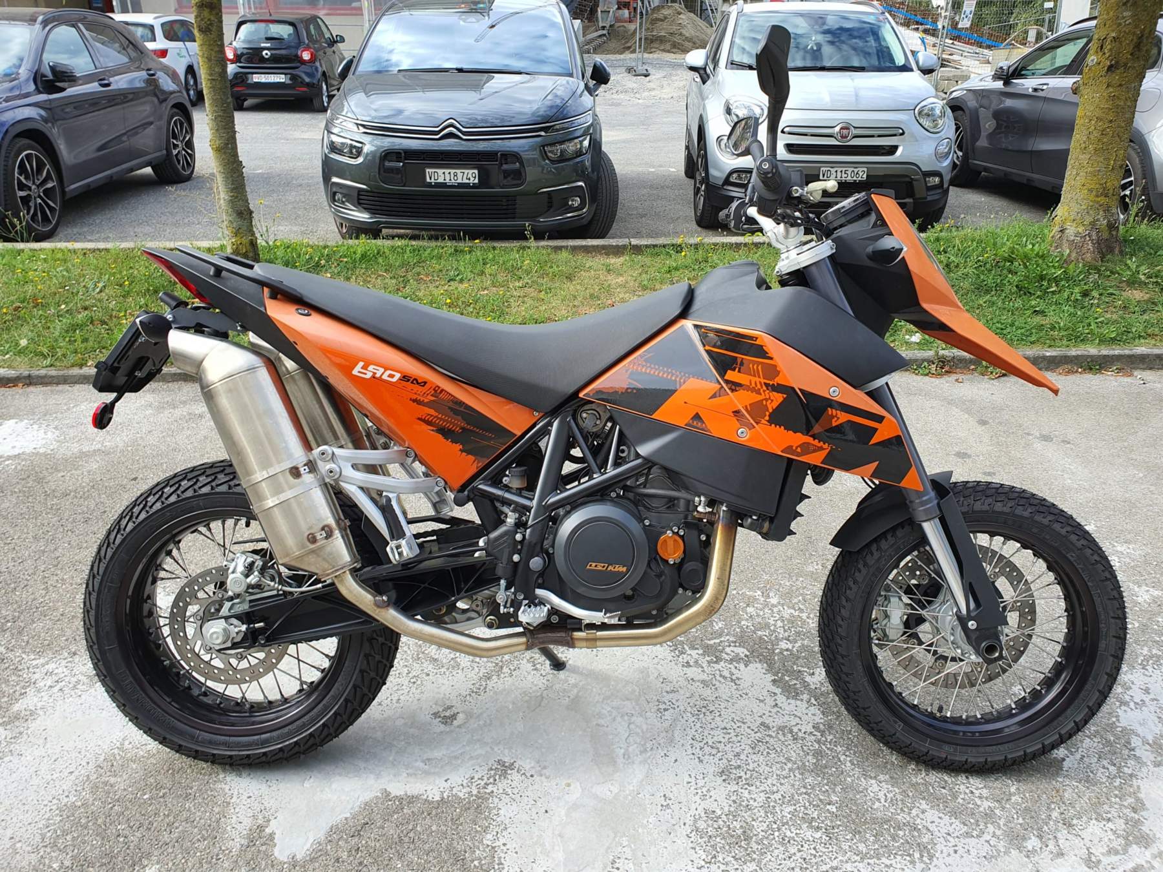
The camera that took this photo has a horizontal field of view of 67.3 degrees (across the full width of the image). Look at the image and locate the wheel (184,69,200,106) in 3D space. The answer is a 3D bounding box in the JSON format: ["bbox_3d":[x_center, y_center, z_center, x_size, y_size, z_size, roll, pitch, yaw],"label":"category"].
[{"bbox_3d":[-6.809,-6.031,15.100,0.215,0.650,0.650,0,25,-1],"label":"wheel"}]

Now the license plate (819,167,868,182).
[{"bbox_3d":[1.699,-1.698,5.664,0.300,0.080,0.015,2,25,4],"label":"license plate"}]

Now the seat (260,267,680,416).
[{"bbox_3d":[-0.205,-0.192,1.670,0.825,0.270,0.260,1,10,0],"label":"seat"}]

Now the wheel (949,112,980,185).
[{"bbox_3d":[3.660,-2.750,8.361,0.235,0.690,0.690,0,25,-1],"label":"wheel"}]

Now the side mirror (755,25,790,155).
[{"bbox_3d":[0.292,-0.526,1.335,0.065,0.205,0.150,2,8,15],"label":"side mirror"}]

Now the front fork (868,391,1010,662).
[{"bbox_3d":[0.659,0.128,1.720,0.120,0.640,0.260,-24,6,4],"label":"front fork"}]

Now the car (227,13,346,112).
[{"bbox_3d":[-5.380,-6.930,16.170,1.665,1.554,3.495,-2,25,-5],"label":"car"}]

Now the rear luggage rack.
[{"bbox_3d":[-0.610,-0.295,1.657,0.251,0.050,0.210,23,9,-3],"label":"rear luggage rack"}]

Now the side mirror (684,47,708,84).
[{"bbox_3d":[0.925,-2.960,6.975,0.220,0.250,0.170,2,25,4],"label":"side mirror"}]

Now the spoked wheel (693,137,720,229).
[{"bbox_3d":[0.968,-1.904,6.564,0.220,0.670,0.670,2,25,4],"label":"spoked wheel"}]

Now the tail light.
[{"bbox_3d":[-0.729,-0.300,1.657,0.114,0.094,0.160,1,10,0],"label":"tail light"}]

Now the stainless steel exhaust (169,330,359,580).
[{"bbox_3d":[-0.550,0.022,1.542,0.148,0.498,0.125,-24,9,4],"label":"stainless steel exhaust"}]

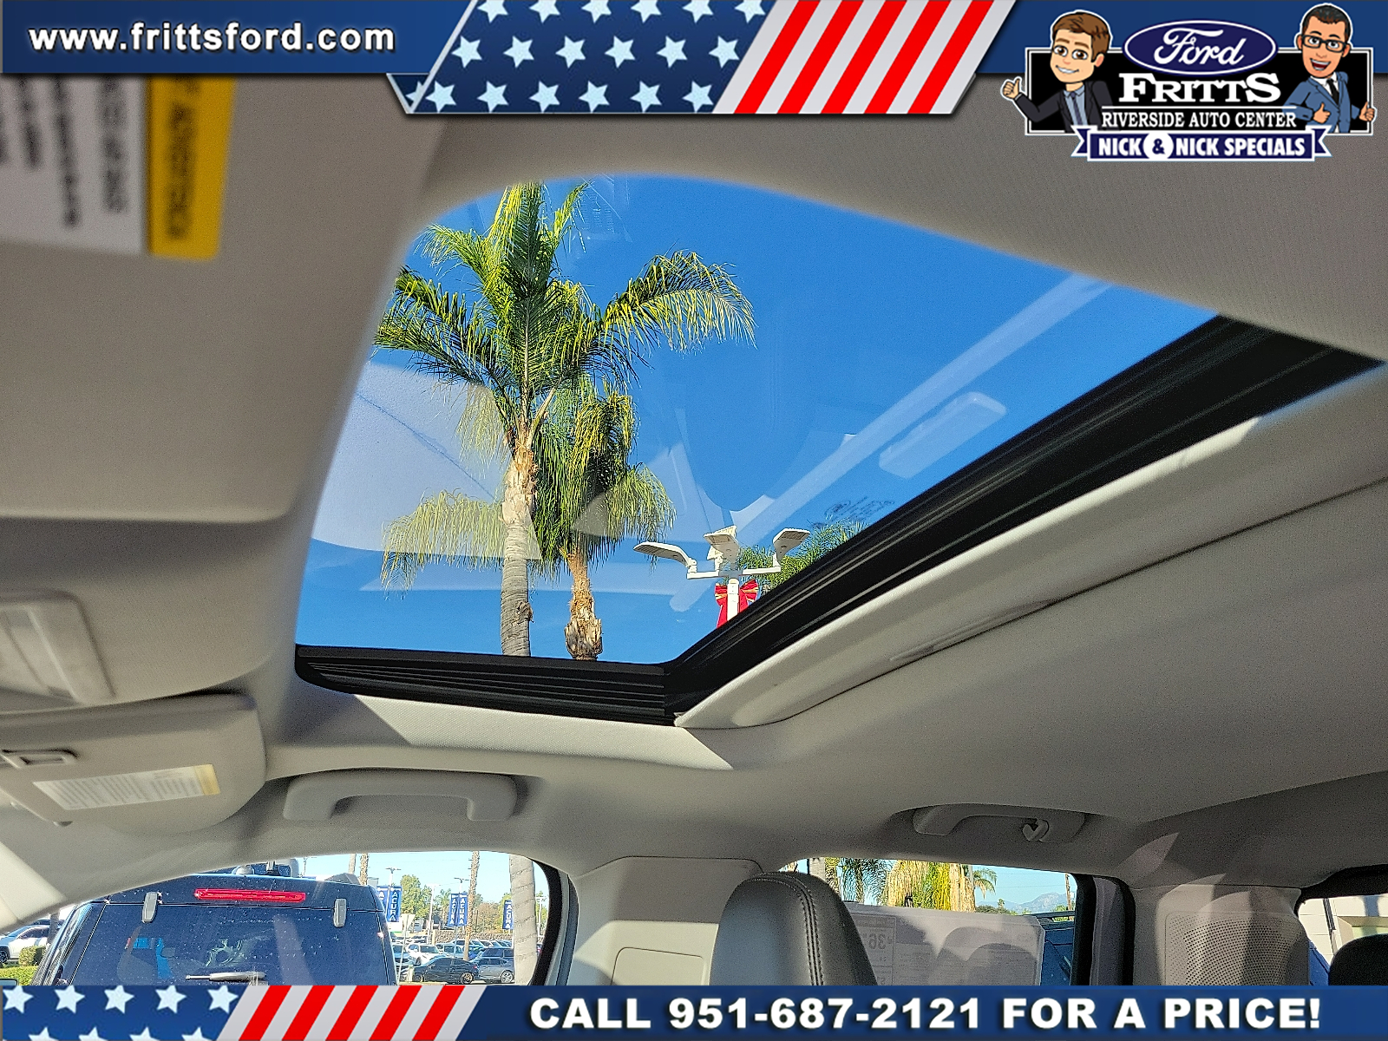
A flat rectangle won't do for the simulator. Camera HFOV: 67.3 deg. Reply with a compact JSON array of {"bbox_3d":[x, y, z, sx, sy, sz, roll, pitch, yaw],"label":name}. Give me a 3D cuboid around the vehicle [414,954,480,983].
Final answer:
[{"bbox_3d":[-13.722,24.340,56.500,4.500,1.420,1.800,8,-24,-17],"label":"vehicle"}]

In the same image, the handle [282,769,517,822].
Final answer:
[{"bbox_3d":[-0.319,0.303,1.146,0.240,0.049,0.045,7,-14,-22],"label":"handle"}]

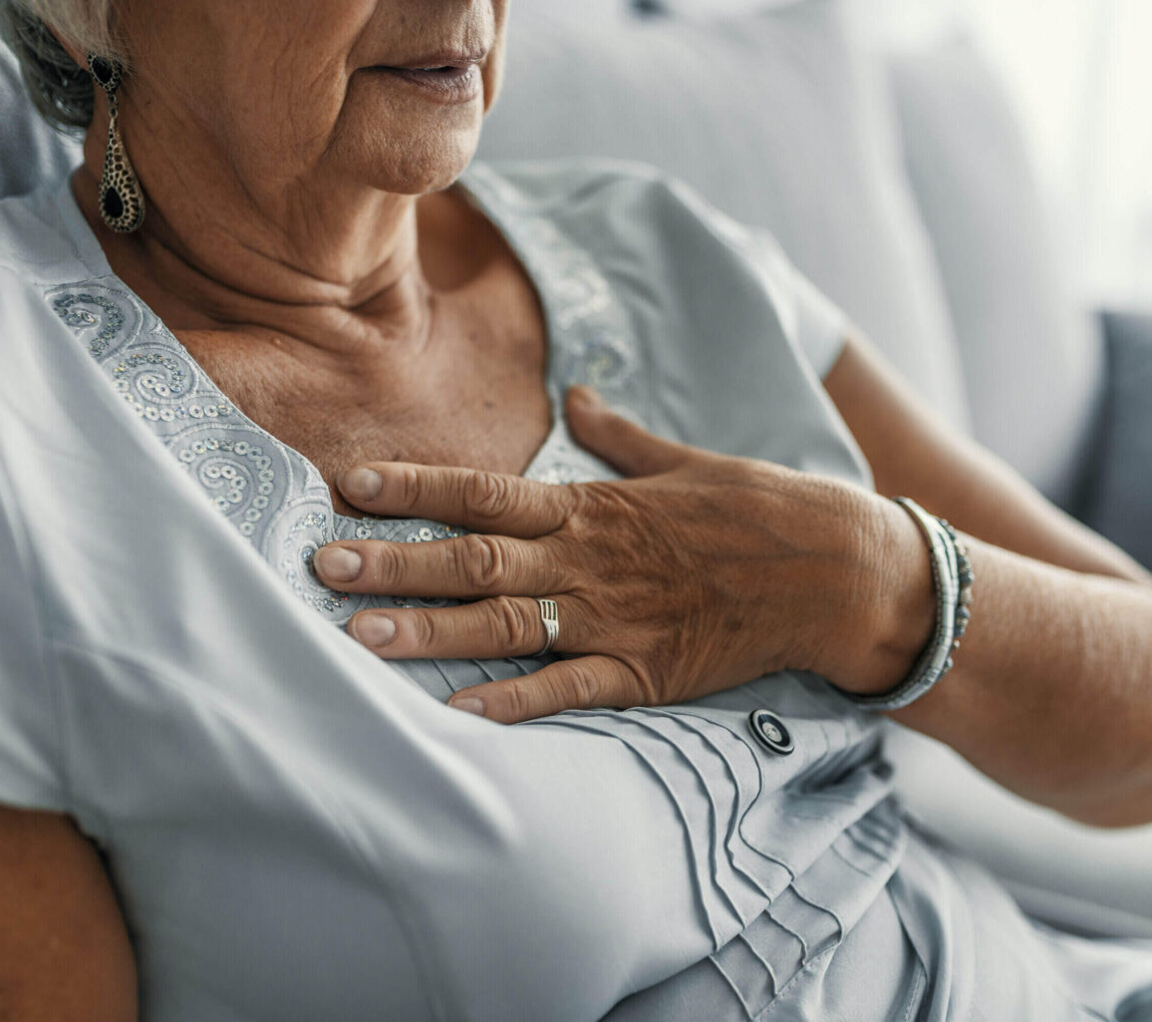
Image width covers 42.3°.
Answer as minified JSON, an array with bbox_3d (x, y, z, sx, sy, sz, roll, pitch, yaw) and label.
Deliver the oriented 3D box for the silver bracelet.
[{"bbox_3d":[0.105,0.031,0.502,0.016,0.071,0.064,11,-8,-34],"label":"silver bracelet"}]

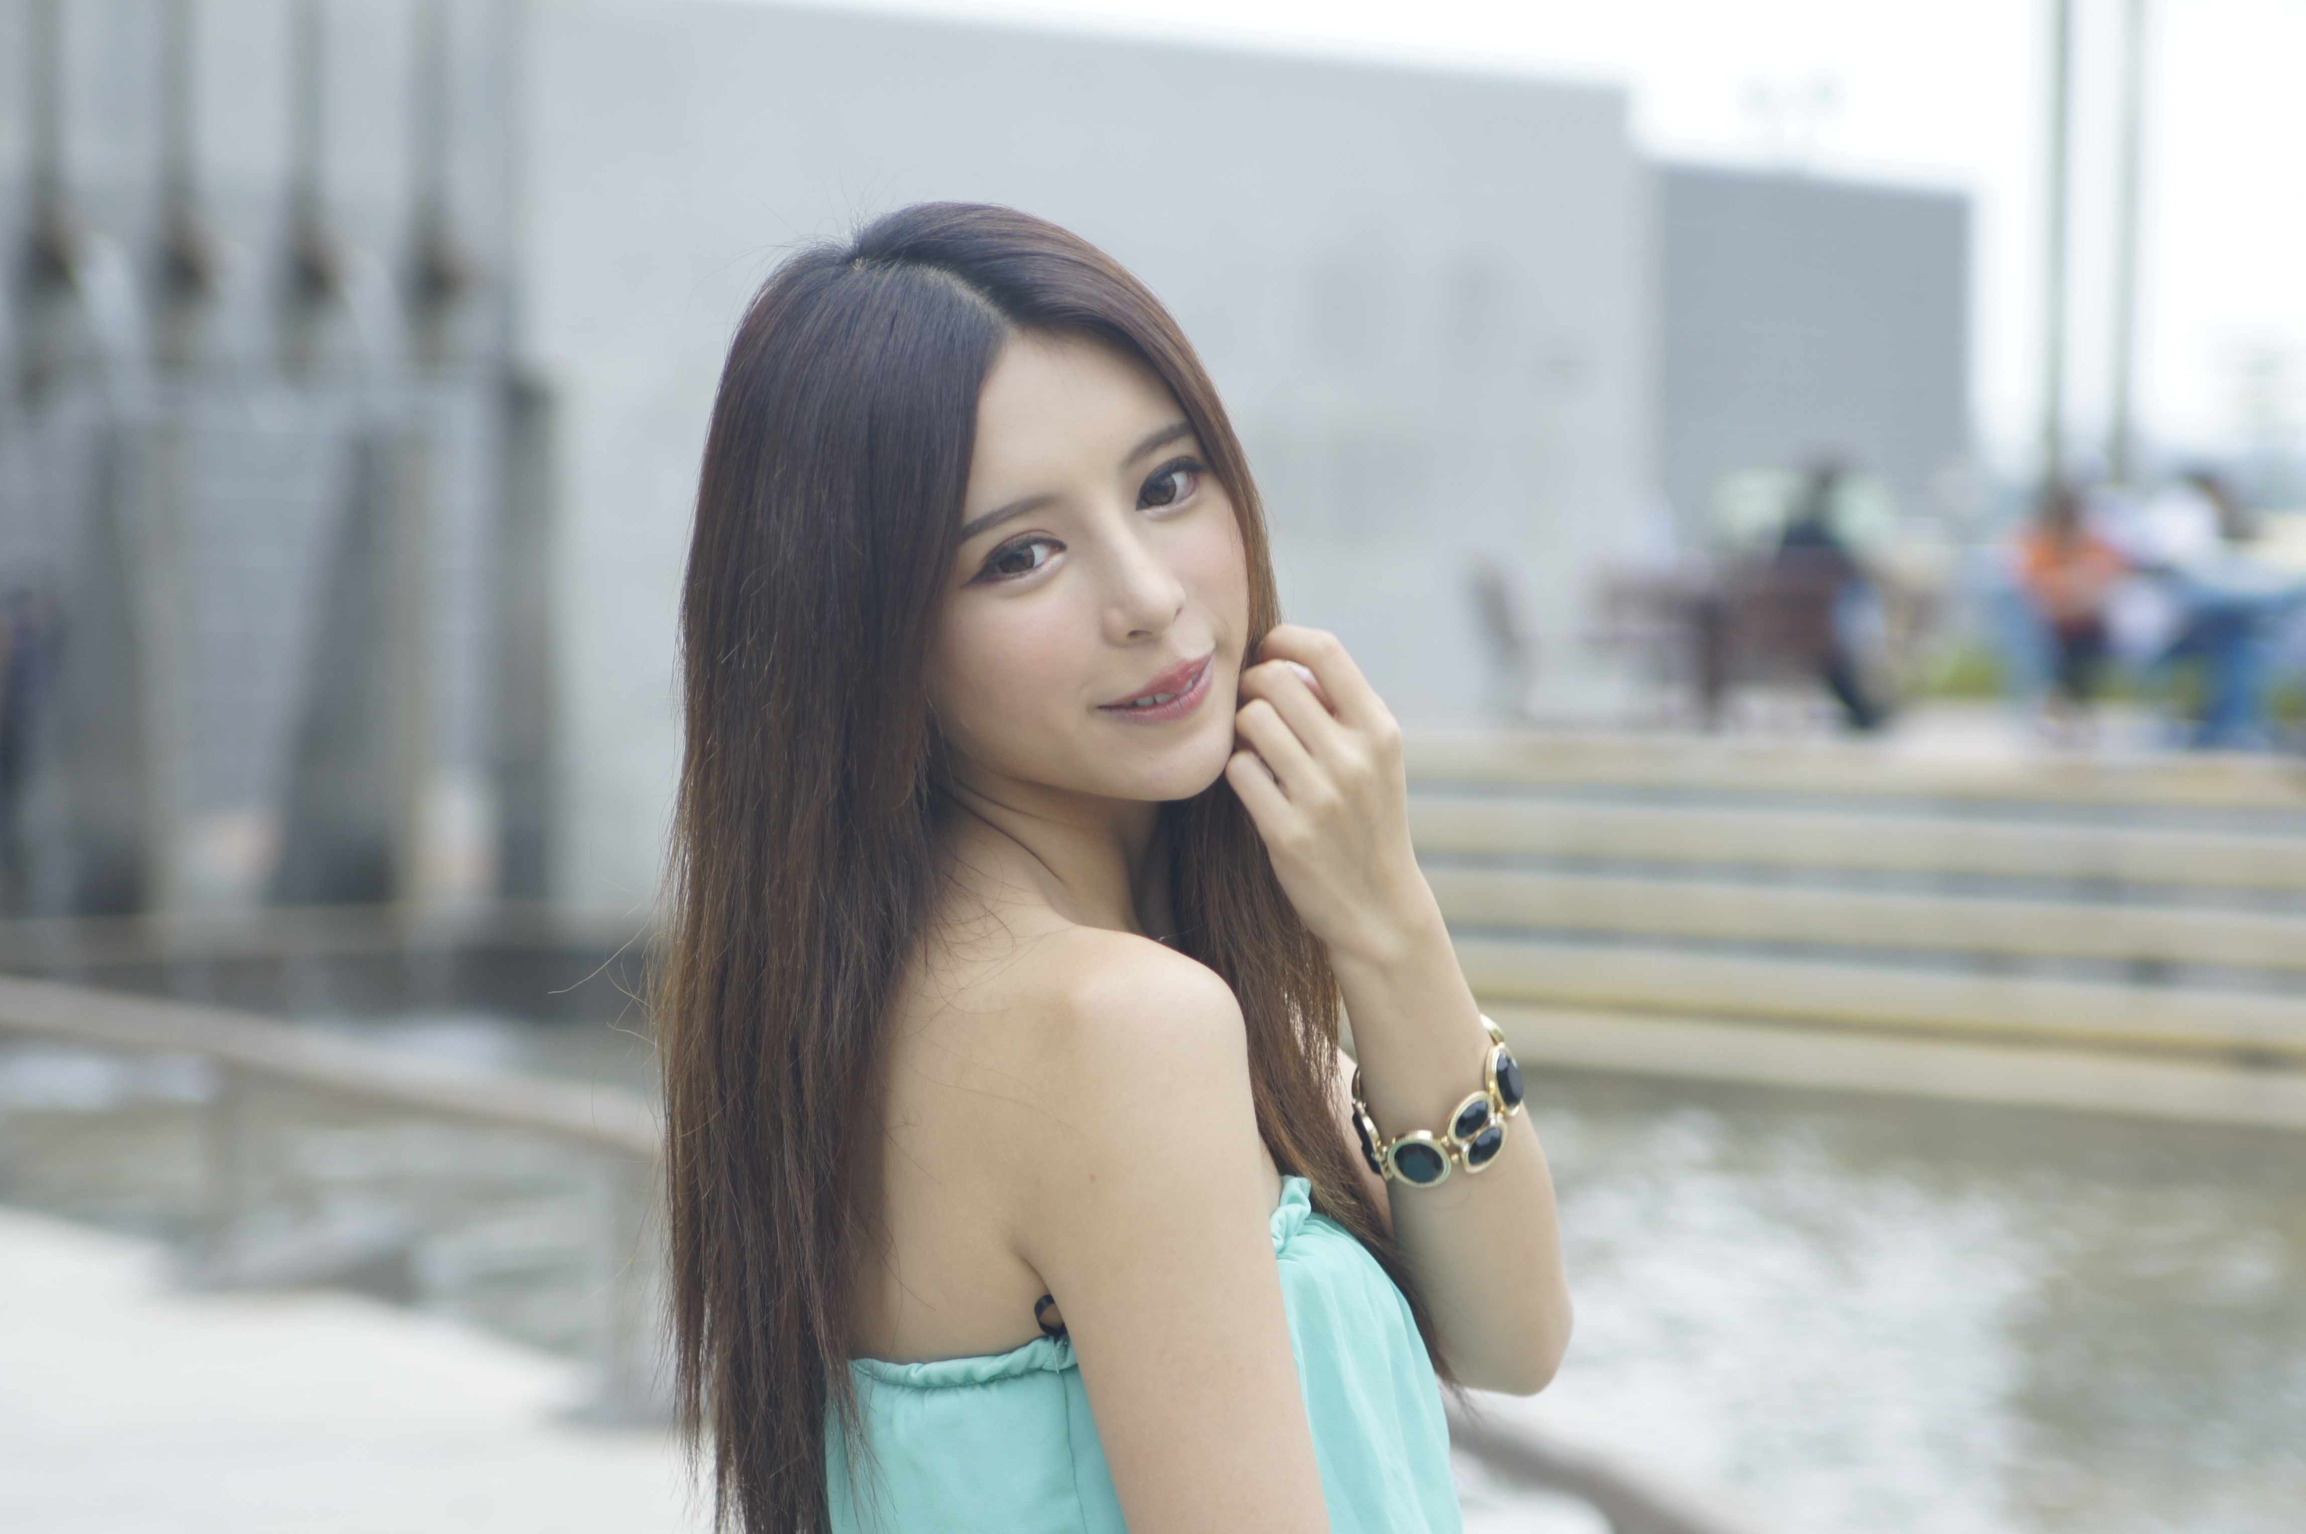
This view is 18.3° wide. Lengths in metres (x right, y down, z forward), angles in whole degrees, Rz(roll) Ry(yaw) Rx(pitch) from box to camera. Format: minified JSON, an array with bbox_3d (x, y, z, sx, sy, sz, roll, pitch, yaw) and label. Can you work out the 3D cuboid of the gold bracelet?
[{"bbox_3d":[0.105,0.119,2.600,0.062,0.033,0.063,-9,40,8],"label":"gold bracelet"}]

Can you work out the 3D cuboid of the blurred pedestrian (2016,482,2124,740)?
[{"bbox_3d":[4.801,-0.820,37.500,0.650,1.300,0.500,1,1,37],"label":"blurred pedestrian"}]

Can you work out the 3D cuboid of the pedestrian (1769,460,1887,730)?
[{"bbox_3d":[3.529,-0.890,37.500,0.620,1.360,0.500,0,1,6],"label":"pedestrian"}]

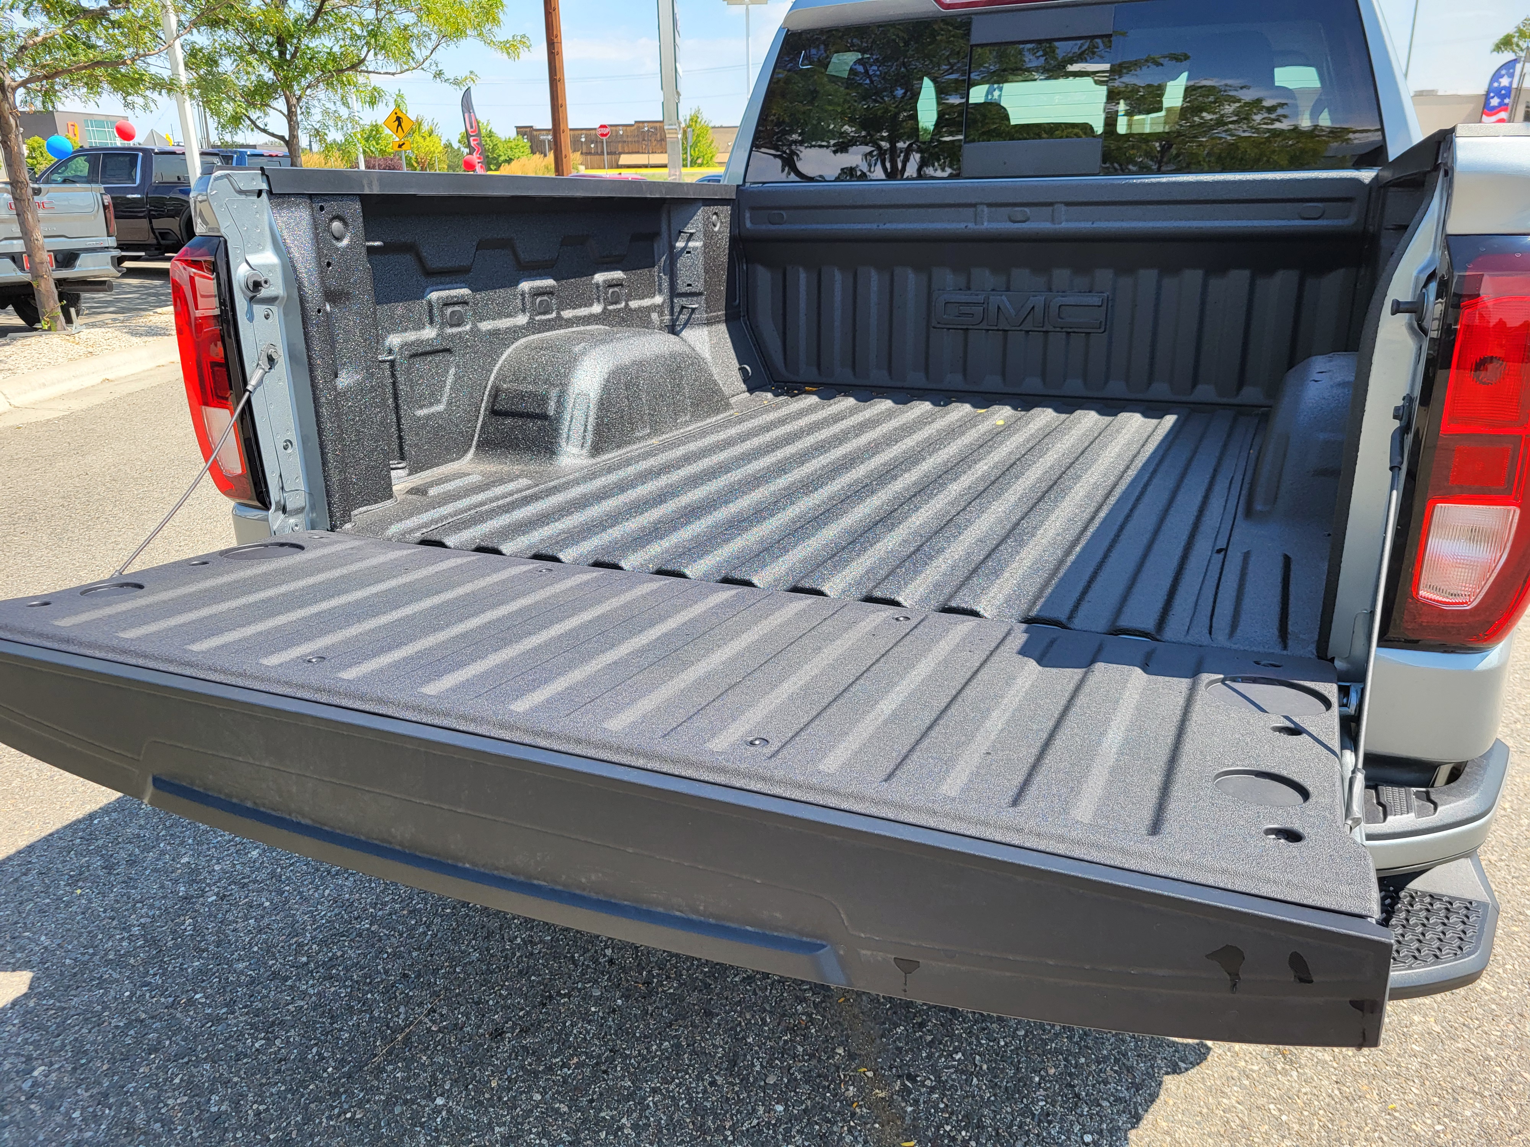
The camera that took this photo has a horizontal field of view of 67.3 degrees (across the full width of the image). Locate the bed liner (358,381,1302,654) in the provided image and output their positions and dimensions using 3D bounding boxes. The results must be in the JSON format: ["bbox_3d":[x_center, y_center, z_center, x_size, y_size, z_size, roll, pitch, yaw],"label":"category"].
[{"bbox_3d":[0.322,-0.225,2.407,1.550,0.075,1.743,7,19,23],"label":"bed liner"}]

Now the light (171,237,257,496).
[{"bbox_3d":[-0.860,-0.342,1.921,0.205,0.427,0.190,7,19,23],"label":"light"}]

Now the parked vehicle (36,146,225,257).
[{"bbox_3d":[-9.845,-5.892,18.769,6.350,2.030,2.080,5,20,18],"label":"parked vehicle"}]

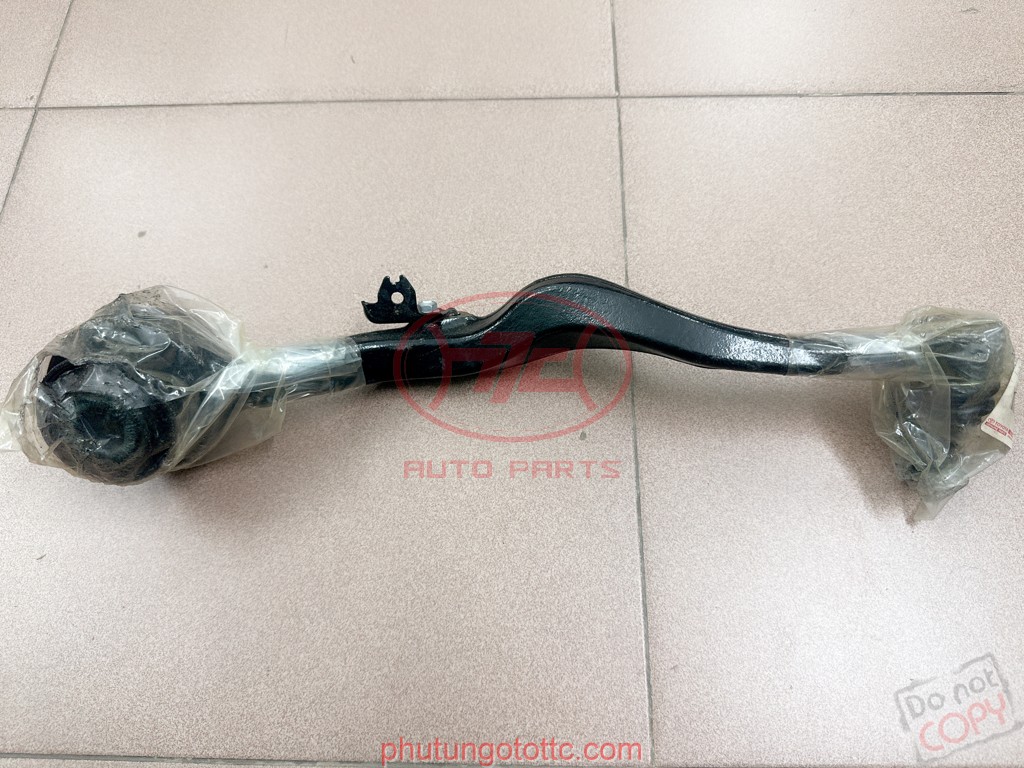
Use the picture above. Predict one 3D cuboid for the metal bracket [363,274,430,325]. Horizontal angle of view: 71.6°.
[{"bbox_3d":[-0.063,-0.046,0.386,0.036,0.010,0.028,0,84,0],"label":"metal bracket"}]

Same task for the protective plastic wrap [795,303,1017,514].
[{"bbox_3d":[0.201,0.014,0.368,0.109,0.064,0.092,-1,68,2],"label":"protective plastic wrap"}]

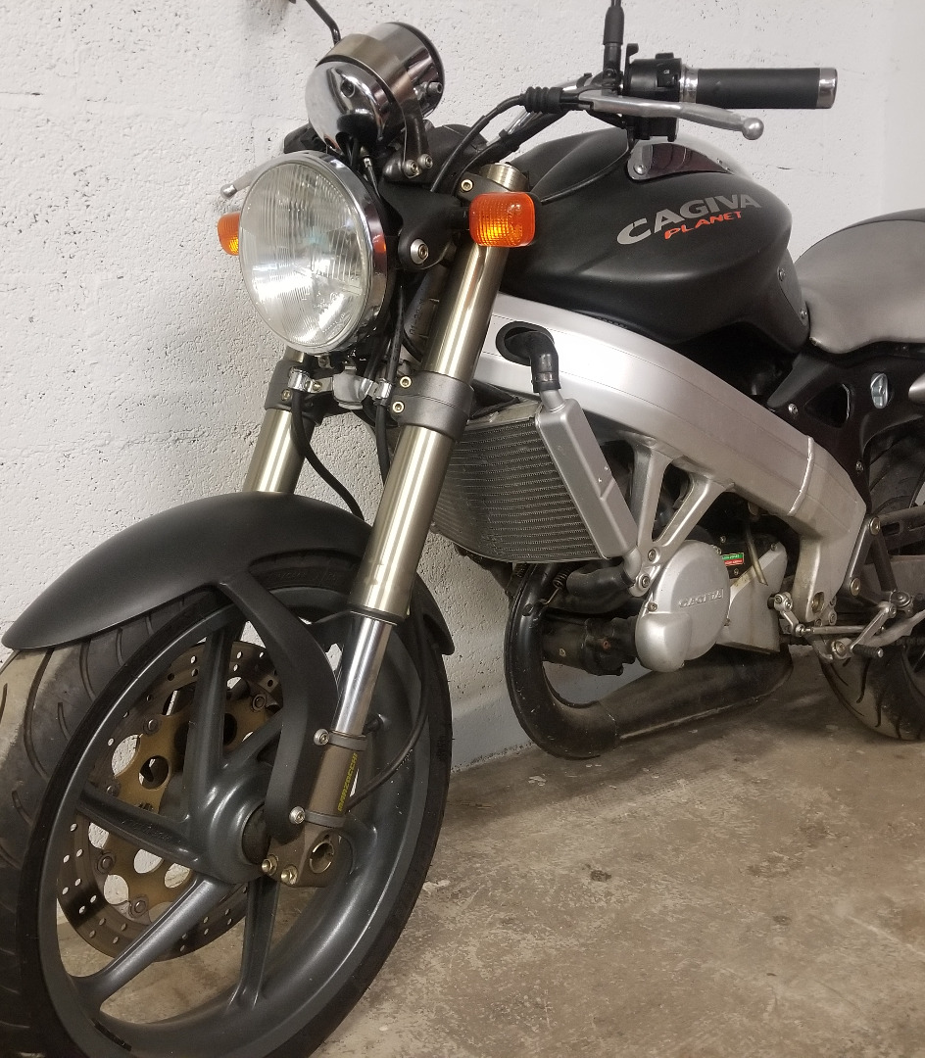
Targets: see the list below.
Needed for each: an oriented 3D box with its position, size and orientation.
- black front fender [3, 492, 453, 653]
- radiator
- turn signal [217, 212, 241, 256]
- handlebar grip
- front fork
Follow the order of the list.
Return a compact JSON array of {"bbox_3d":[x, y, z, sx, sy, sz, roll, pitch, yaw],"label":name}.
[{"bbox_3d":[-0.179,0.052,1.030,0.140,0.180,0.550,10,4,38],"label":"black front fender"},{"bbox_3d":[0.022,-0.053,1.190,0.080,0.180,0.300,-40,28,-30],"label":"radiator"},{"bbox_3d":[-0.231,-0.324,1.162,0.062,0.048,0.052,10,16,38],"label":"turn signal"},{"bbox_3d":[0.267,-0.398,0.957,0.134,0.037,0.037,8,13,17],"label":"handlebar grip"},{"bbox_3d":[-0.132,-0.030,1.071,0.260,0.730,0.120,10,-9,38],"label":"front fork"}]

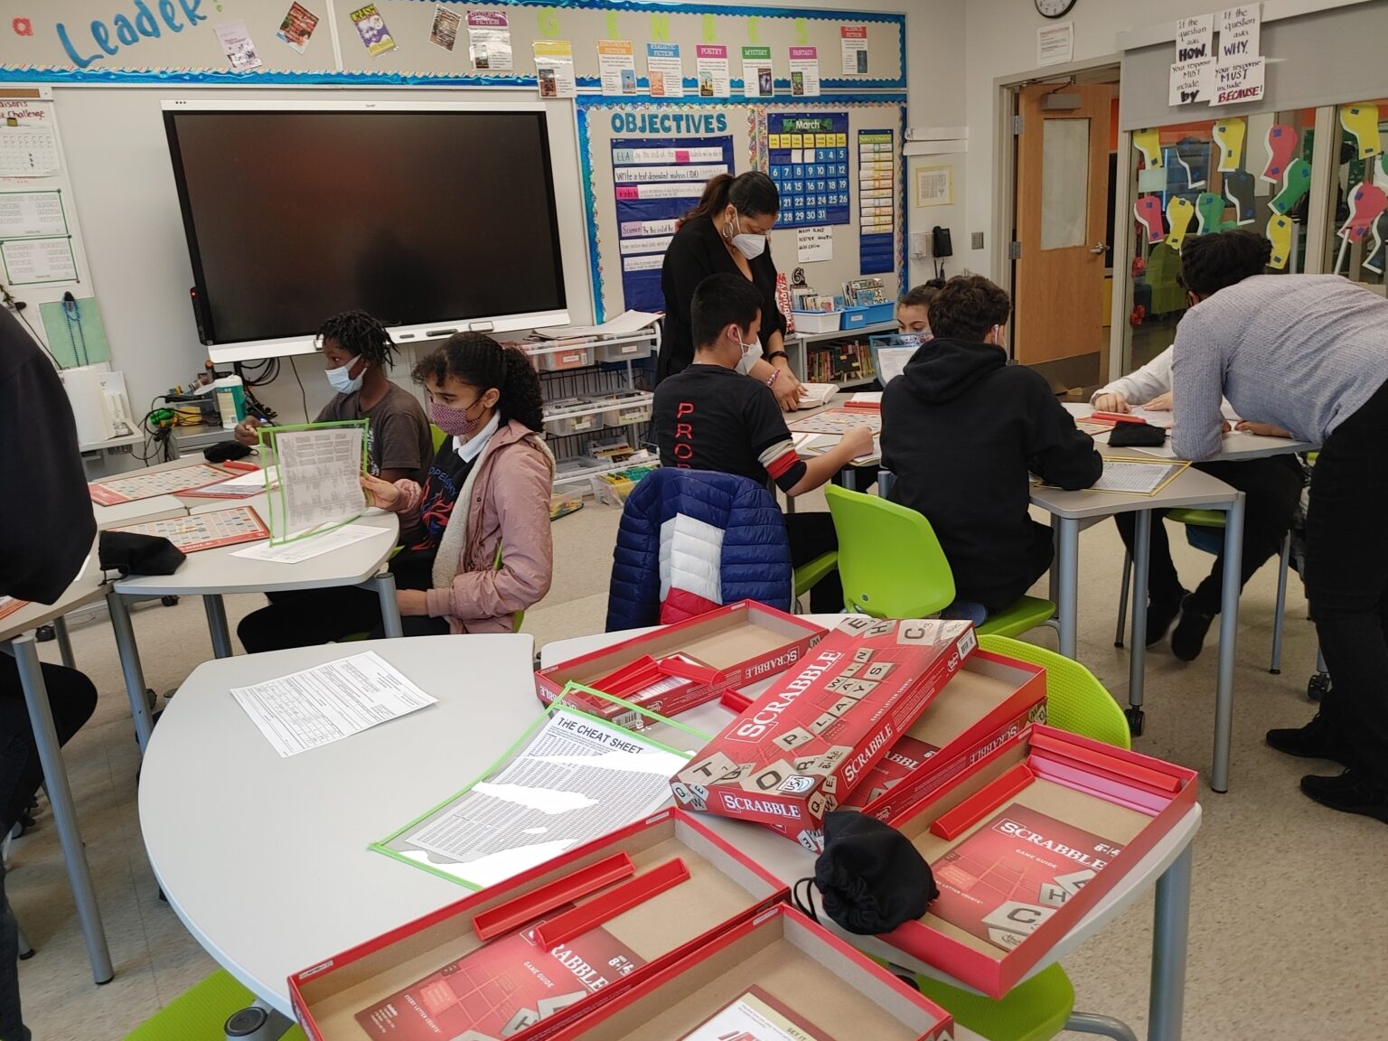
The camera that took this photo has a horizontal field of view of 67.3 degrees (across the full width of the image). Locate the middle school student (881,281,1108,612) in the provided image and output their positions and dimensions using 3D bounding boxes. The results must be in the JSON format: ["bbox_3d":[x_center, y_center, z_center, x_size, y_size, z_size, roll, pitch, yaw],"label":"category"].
[{"bbox_3d":[0.712,0.024,2.531,0.500,1.190,0.630,8,19,37],"label":"middle school student"}]

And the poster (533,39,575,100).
[{"bbox_3d":[-0.776,-2.524,5.825,0.222,0.292,0.010,-12,17,-27],"label":"poster"}]

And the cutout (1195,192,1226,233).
[{"bbox_3d":[2.933,-1.735,5.923,0.006,0.243,0.178,-14,18,-30],"label":"cutout"}]

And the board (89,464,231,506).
[{"bbox_3d":[-1.631,-0.114,3.170,0.372,0.008,0.365,-16,19,-37],"label":"board"}]

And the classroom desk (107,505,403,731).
[{"bbox_3d":[-0.986,0.364,2.640,0.580,0.718,1.040,-8,16,-13],"label":"classroom desk"}]

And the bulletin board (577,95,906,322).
[{"bbox_3d":[0.412,-1.919,6.288,2.351,1.224,0.030,-13,18,-29],"label":"bulletin board"}]

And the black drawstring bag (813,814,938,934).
[{"bbox_3d":[0.167,0.326,0.962,0.120,0.085,0.100,-1,16,9],"label":"black drawstring bag"}]

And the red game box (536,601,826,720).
[{"bbox_3d":[-0.009,0.210,1.532,0.399,0.040,0.190,-15,19,-35],"label":"red game box"}]

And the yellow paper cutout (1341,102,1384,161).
[{"bbox_3d":[3.182,-1.854,4.973,0.010,0.256,0.201,-13,18,-29],"label":"yellow paper cutout"}]

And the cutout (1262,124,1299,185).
[{"bbox_3d":[3.063,-1.913,5.448,0.010,0.290,0.185,-12,17,-27],"label":"cutout"}]

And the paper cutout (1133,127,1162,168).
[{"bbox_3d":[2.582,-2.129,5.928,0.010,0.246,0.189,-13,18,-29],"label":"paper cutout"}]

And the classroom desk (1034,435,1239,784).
[{"bbox_3d":[0.930,0.231,2.708,0.820,0.743,0.690,9,20,40],"label":"classroom desk"}]

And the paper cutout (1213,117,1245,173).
[{"bbox_3d":[2.915,-2.044,5.679,0.010,0.275,0.175,-12,17,-27],"label":"paper cutout"}]

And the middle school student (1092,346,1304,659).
[{"bbox_3d":[1.533,-0.184,3.083,0.540,1.180,0.660,7,19,36],"label":"middle school student"}]

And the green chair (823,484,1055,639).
[{"bbox_3d":[0.588,0.277,2.423,0.520,0.780,0.470,-12,18,-27],"label":"green chair"}]

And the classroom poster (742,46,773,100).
[{"bbox_3d":[0.385,-2.665,6.186,0.219,0.281,0.008,-14,18,-30],"label":"classroom poster"}]

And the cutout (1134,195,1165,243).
[{"bbox_3d":[2.703,-1.786,6.188,0.010,0.265,0.200,-12,17,-27],"label":"cutout"}]

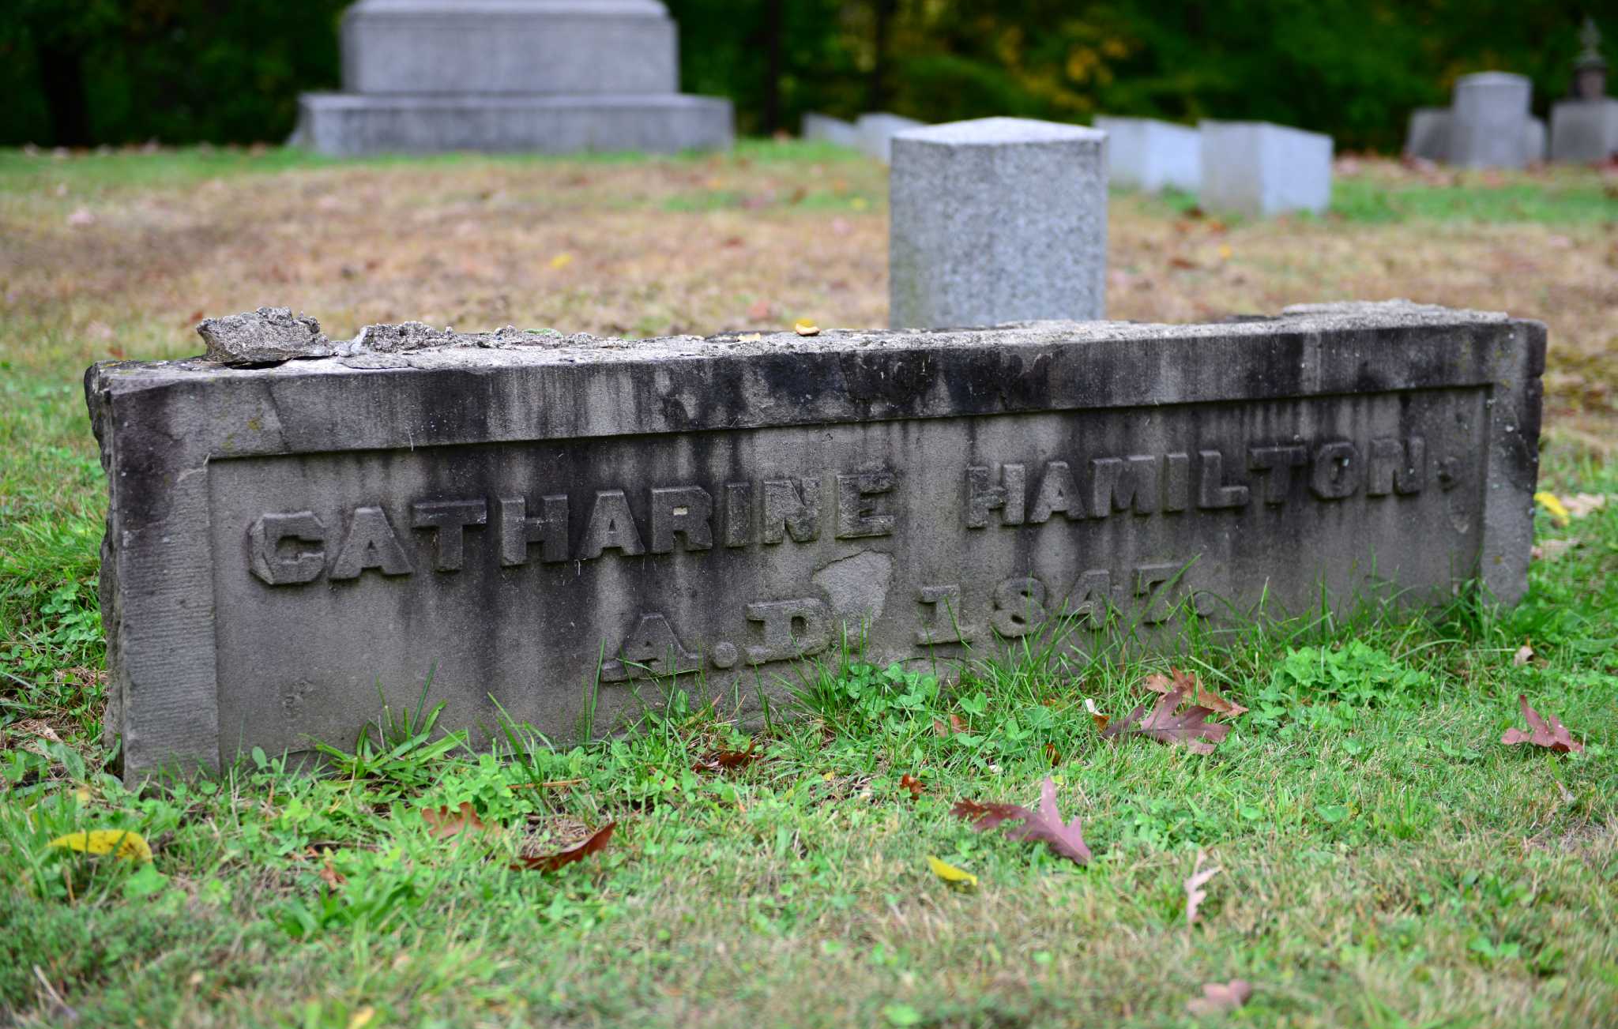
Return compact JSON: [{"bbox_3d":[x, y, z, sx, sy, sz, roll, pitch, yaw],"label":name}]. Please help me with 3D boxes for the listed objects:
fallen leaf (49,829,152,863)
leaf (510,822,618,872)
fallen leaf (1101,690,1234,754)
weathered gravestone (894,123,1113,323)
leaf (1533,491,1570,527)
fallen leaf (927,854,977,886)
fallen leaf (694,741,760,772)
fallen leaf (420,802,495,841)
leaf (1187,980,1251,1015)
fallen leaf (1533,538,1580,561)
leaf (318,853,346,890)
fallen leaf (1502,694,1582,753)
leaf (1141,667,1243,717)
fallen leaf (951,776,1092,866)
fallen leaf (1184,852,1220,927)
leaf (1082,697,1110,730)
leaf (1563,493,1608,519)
[{"bbox_3d":[-0.639,0.299,2.029,0.092,0.020,0.038,-2,10,-15],"label":"fallen leaf"},{"bbox_3d":[-0.208,0.281,1.895,0.085,0.030,0.055,-3,12,-15],"label":"leaf"},{"bbox_3d":[0.359,0.207,2.249,0.118,0.035,0.085,-2,12,-10],"label":"fallen leaf"},{"bbox_3d":[0.318,-0.369,3.810,0.280,0.600,0.280,-4,12,-18],"label":"weathered gravestone"},{"bbox_3d":[1.042,-0.008,3.150,0.050,0.030,0.055,4,13,20],"label":"leaf"},{"bbox_3d":[0.125,0.311,1.965,0.045,0.017,0.023,6,11,32],"label":"fallen leaf"},{"bbox_3d":[-0.080,0.235,2.186,0.065,0.020,0.045,-3,12,-15],"label":"fallen leaf"},{"bbox_3d":[-0.306,0.268,1.958,0.068,0.022,0.050,-2,12,-10],"label":"fallen leaf"},{"bbox_3d":[0.306,0.359,1.672,0.047,0.014,0.038,2,9,10],"label":"leaf"},{"bbox_3d":[1.131,0.055,3.417,0.077,0.021,0.065,3,10,18],"label":"fallen leaf"},{"bbox_3d":[-0.390,0.293,1.838,0.025,0.018,0.035,0,12,0],"label":"leaf"},{"bbox_3d":[0.774,0.221,2.372,0.082,0.048,0.063,3,10,18],"label":"fallen leaf"},{"bbox_3d":[0.402,0.186,2.348,0.110,0.027,0.060,7,14,29],"label":"leaf"},{"bbox_3d":[0.194,0.281,2.057,0.134,0.048,0.084,5,11,28],"label":"fallen leaf"},{"bbox_3d":[0.315,0.300,1.804,0.030,0.028,0.095,0,12,0],"label":"fallen leaf"},{"bbox_3d":[0.314,0.217,2.453,0.028,0.028,0.032,1,9,7],"label":"leaf"},{"bbox_3d":[1.308,-0.015,3.798,0.077,0.028,0.073,3,10,18],"label":"leaf"}]

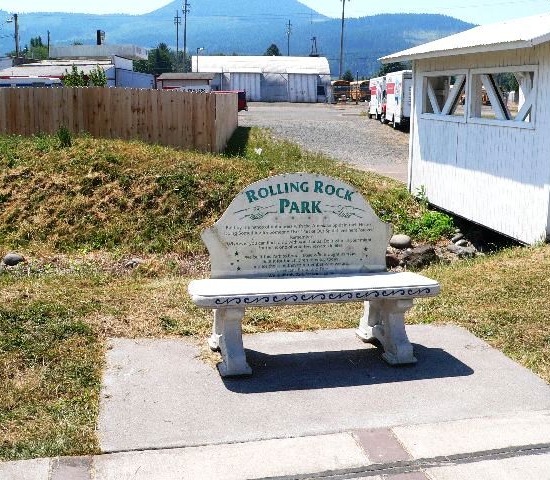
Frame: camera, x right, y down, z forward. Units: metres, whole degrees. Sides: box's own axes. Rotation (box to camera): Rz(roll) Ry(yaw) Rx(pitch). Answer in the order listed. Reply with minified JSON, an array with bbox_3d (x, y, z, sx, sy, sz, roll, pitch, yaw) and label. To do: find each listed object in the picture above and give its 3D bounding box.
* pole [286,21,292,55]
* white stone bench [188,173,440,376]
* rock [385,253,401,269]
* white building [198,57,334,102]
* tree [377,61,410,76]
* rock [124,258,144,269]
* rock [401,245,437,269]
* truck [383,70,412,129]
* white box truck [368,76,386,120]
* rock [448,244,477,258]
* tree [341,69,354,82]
[{"bbox_3d":[2.428,-32.477,120.834,1.300,14.078,0.600,1,12,0],"label":"pole"},{"bbox_3d":[0.215,0.157,3.920,1.421,1.070,0.500,-2,13,-12],"label":"white stone bench"},{"bbox_3d":[1.113,0.178,6.231,0.210,0.125,0.180,3,12,10],"label":"rock"},{"bbox_3d":[-2.340,-22.464,93.819,18.800,6.100,9.500,-1,12,-7],"label":"white building"},{"bbox_3d":[19.630,-26.192,110.269,6.500,6.697,6.000,1,12,0],"label":"tree"},{"bbox_3d":[-1.300,0.202,6.106,0.190,0.075,0.130,-2,13,-12],"label":"rock"},{"bbox_3d":[1.367,0.151,6.265,0.350,0.170,0.250,3,13,12],"label":"rock"},{"bbox_3d":[7.947,-8.024,38.351,2.350,3.150,7.200,1,12,2],"label":"truck"},{"bbox_3d":[8.932,-10.909,51.741,2.350,3.100,7.000,1,12,2],"label":"white box truck"},{"bbox_3d":[1.870,0.103,6.656,0.290,0.110,0.200,4,13,16],"label":"rock"},{"bbox_3d":[13.614,-29.291,125.939,2.800,5.940,2.800,1,12,0],"label":"tree"}]

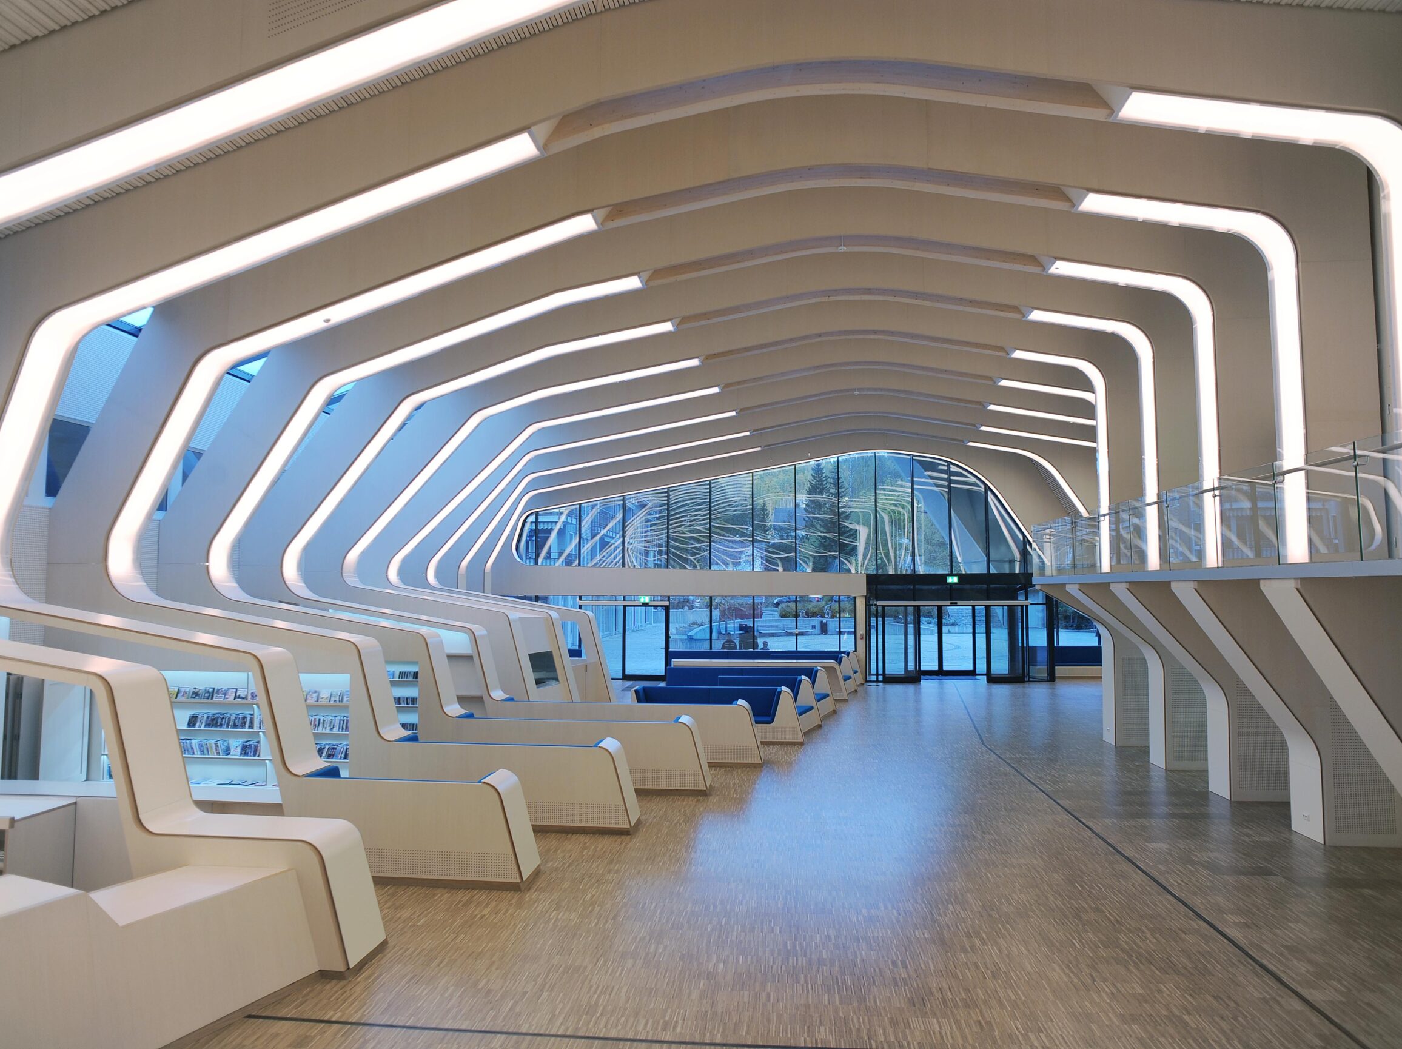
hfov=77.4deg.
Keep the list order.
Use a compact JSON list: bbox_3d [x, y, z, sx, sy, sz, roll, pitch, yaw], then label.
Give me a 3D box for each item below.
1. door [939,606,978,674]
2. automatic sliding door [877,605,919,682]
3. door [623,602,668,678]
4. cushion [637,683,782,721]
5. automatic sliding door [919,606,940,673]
[{"bbox_3d":[7.948,3.617,27.177,1.118,2.200,0.070,-1,-4,6],"label":"door"},{"bbox_3d":[5.795,3.474,25.372,1.092,2.215,0.070,-1,-4,6],"label":"automatic sliding door"},{"bbox_3d":[-1.657,3.550,26.248,1.333,2.218,0.070,-1,-4,6],"label":"door"},{"bbox_3d":[0.147,3.273,15.922,2.699,0.606,0.600,-1,-4,6],"label":"cushion"},{"bbox_3d":[6.896,3.627,27.279,1.108,2.200,0.070,-1,-4,6],"label":"automatic sliding door"}]

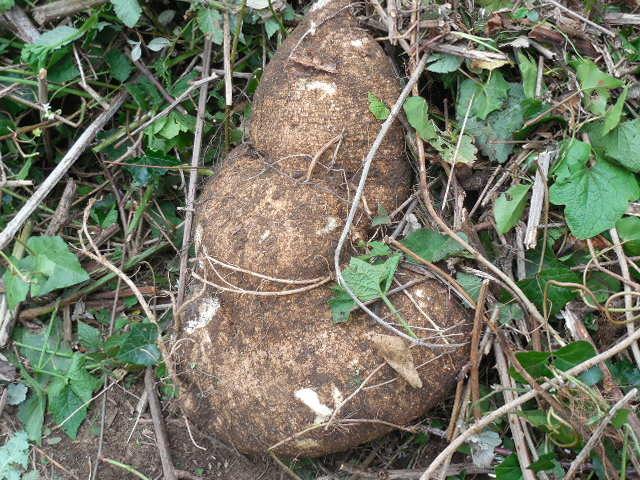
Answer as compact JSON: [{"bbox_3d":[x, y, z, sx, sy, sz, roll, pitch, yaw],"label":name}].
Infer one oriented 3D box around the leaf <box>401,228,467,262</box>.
[{"bbox_3d":[0.118,0.006,1.177,0.069,0.018,0.039,-2,60,-1],"label":"leaf"}]

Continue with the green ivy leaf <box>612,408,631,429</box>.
[{"bbox_3d":[0.273,0.161,1.019,0.016,0.007,0.021,-14,67,-6],"label":"green ivy leaf"}]

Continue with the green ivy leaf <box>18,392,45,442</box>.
[{"bbox_3d":[-0.288,0.177,1.127,0.026,0.015,0.055,-26,59,9],"label":"green ivy leaf"}]

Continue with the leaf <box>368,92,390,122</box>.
[{"bbox_3d":[0.065,-0.146,1.230,0.022,0.008,0.032,-27,80,-26],"label":"leaf"}]

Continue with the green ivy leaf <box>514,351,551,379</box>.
[{"bbox_3d":[0.195,0.114,1.029,0.037,0.012,0.028,-14,64,-7],"label":"green ivy leaf"}]

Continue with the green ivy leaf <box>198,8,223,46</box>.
[{"bbox_3d":[-0.115,-0.226,1.186,0.029,0.010,0.045,-19,68,-8],"label":"green ivy leaf"}]

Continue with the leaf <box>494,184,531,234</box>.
[{"bbox_3d":[0.184,-0.029,1.078,0.031,0.014,0.054,24,66,-3],"label":"leaf"}]

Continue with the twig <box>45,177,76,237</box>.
[{"bbox_3d":[-0.255,-0.032,1.107,0.012,0.014,0.071,17,61,9],"label":"twig"}]

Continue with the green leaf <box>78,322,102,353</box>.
[{"bbox_3d":[-0.216,0.091,1.058,0.026,0.009,0.032,-18,65,-9],"label":"green leaf"}]

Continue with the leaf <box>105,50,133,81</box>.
[{"bbox_3d":[-0.243,-0.210,1.361,0.032,0.012,0.049,-17,67,-7],"label":"leaf"}]

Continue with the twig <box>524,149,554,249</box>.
[{"bbox_3d":[0.243,-0.046,1.247,0.014,0.014,0.127,12,64,6],"label":"twig"}]

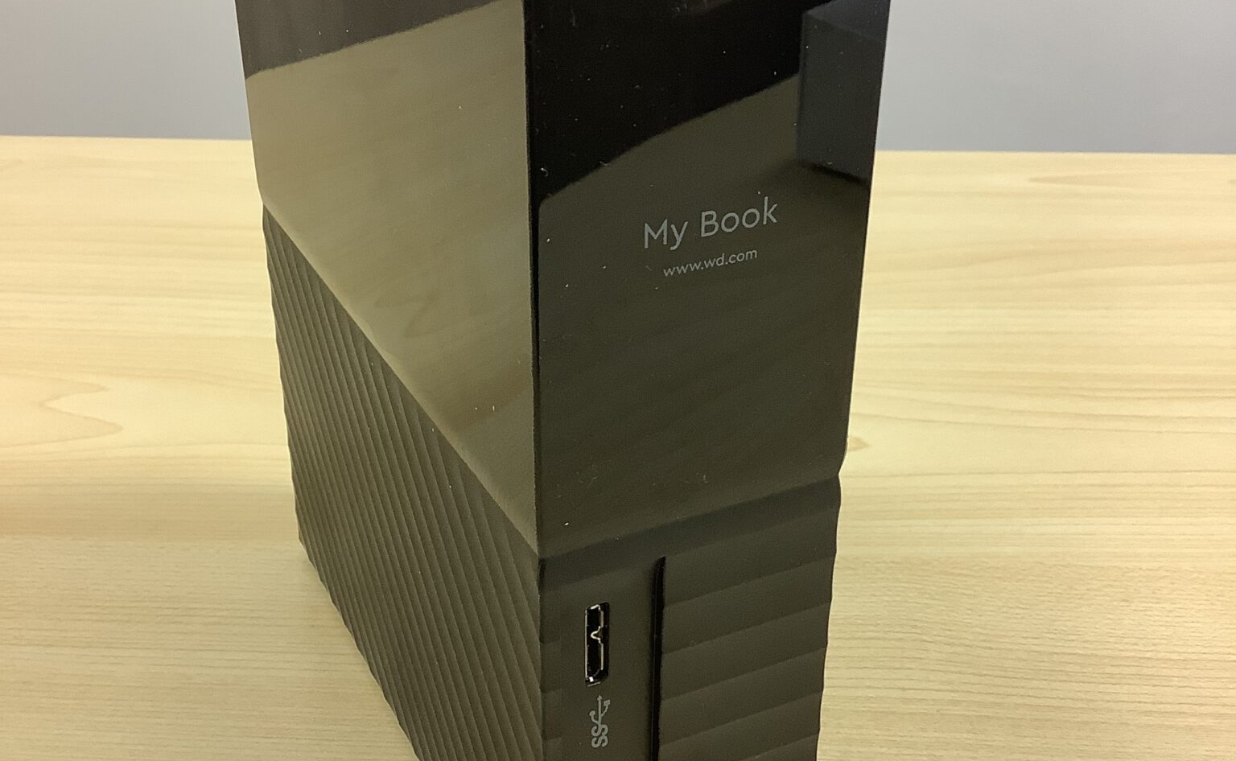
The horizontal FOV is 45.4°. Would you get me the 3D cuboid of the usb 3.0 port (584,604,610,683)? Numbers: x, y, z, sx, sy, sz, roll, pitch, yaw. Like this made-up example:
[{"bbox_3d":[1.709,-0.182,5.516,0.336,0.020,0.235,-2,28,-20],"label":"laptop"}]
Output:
[{"bbox_3d":[-0.004,0.037,0.210,0.004,0.013,0.003,-14,32,-23],"label":"usb 3.0 port"}]

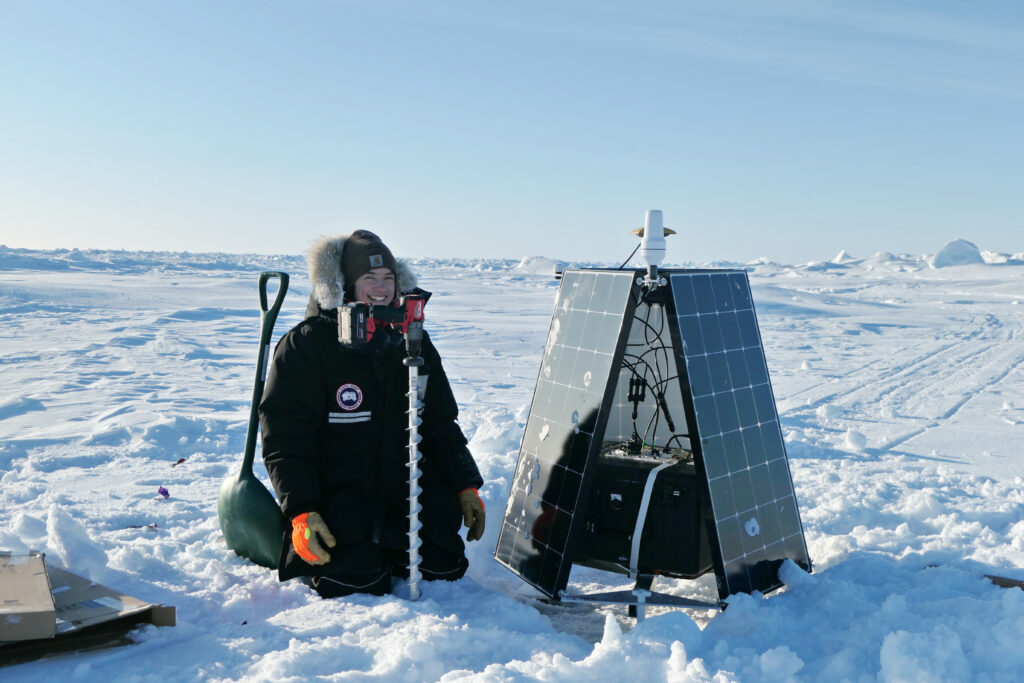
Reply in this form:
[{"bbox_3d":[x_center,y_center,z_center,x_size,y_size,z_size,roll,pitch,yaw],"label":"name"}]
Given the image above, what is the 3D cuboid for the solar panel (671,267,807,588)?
[{"bbox_3d":[0.721,0.284,3.748,0.032,1.040,0.535,-14,-5,39],"label":"solar panel"}]

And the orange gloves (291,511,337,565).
[{"bbox_3d":[-0.616,0.608,3.620,0.120,0.175,0.120,-2,5,-32],"label":"orange gloves"}]

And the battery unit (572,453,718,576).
[{"bbox_3d":[0.473,0.554,3.965,0.480,0.345,0.390,3,5,31],"label":"battery unit"}]

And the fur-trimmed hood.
[{"bbox_3d":[-0.497,-0.213,3.880,0.330,0.280,0.240,-2,5,-32],"label":"fur-trimmed hood"}]

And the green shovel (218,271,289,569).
[{"bbox_3d":[-0.884,0.281,4.050,0.340,1.070,0.180,5,1,43],"label":"green shovel"}]

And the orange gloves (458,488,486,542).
[{"bbox_3d":[-0.131,0.576,3.880,0.085,0.185,0.105,-2,5,-32],"label":"orange gloves"}]

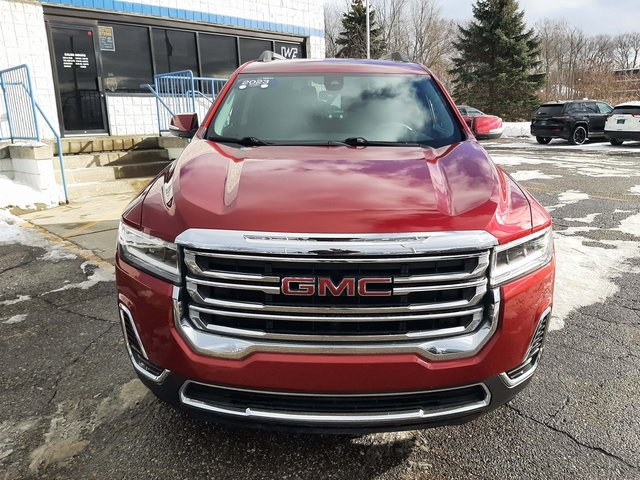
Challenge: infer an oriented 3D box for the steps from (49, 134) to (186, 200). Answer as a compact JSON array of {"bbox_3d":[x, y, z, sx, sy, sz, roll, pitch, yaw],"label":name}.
[{"bbox_3d":[-3.441,-1.290,8.224,2.100,0.750,1.450,-13,20,-39],"label":"steps"}]

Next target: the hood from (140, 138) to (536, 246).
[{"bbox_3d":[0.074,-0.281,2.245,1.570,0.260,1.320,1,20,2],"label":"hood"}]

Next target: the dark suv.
[{"bbox_3d":[11.695,-5.242,21.581,4.900,1.780,1.960,-10,18,-32],"label":"dark suv"}]

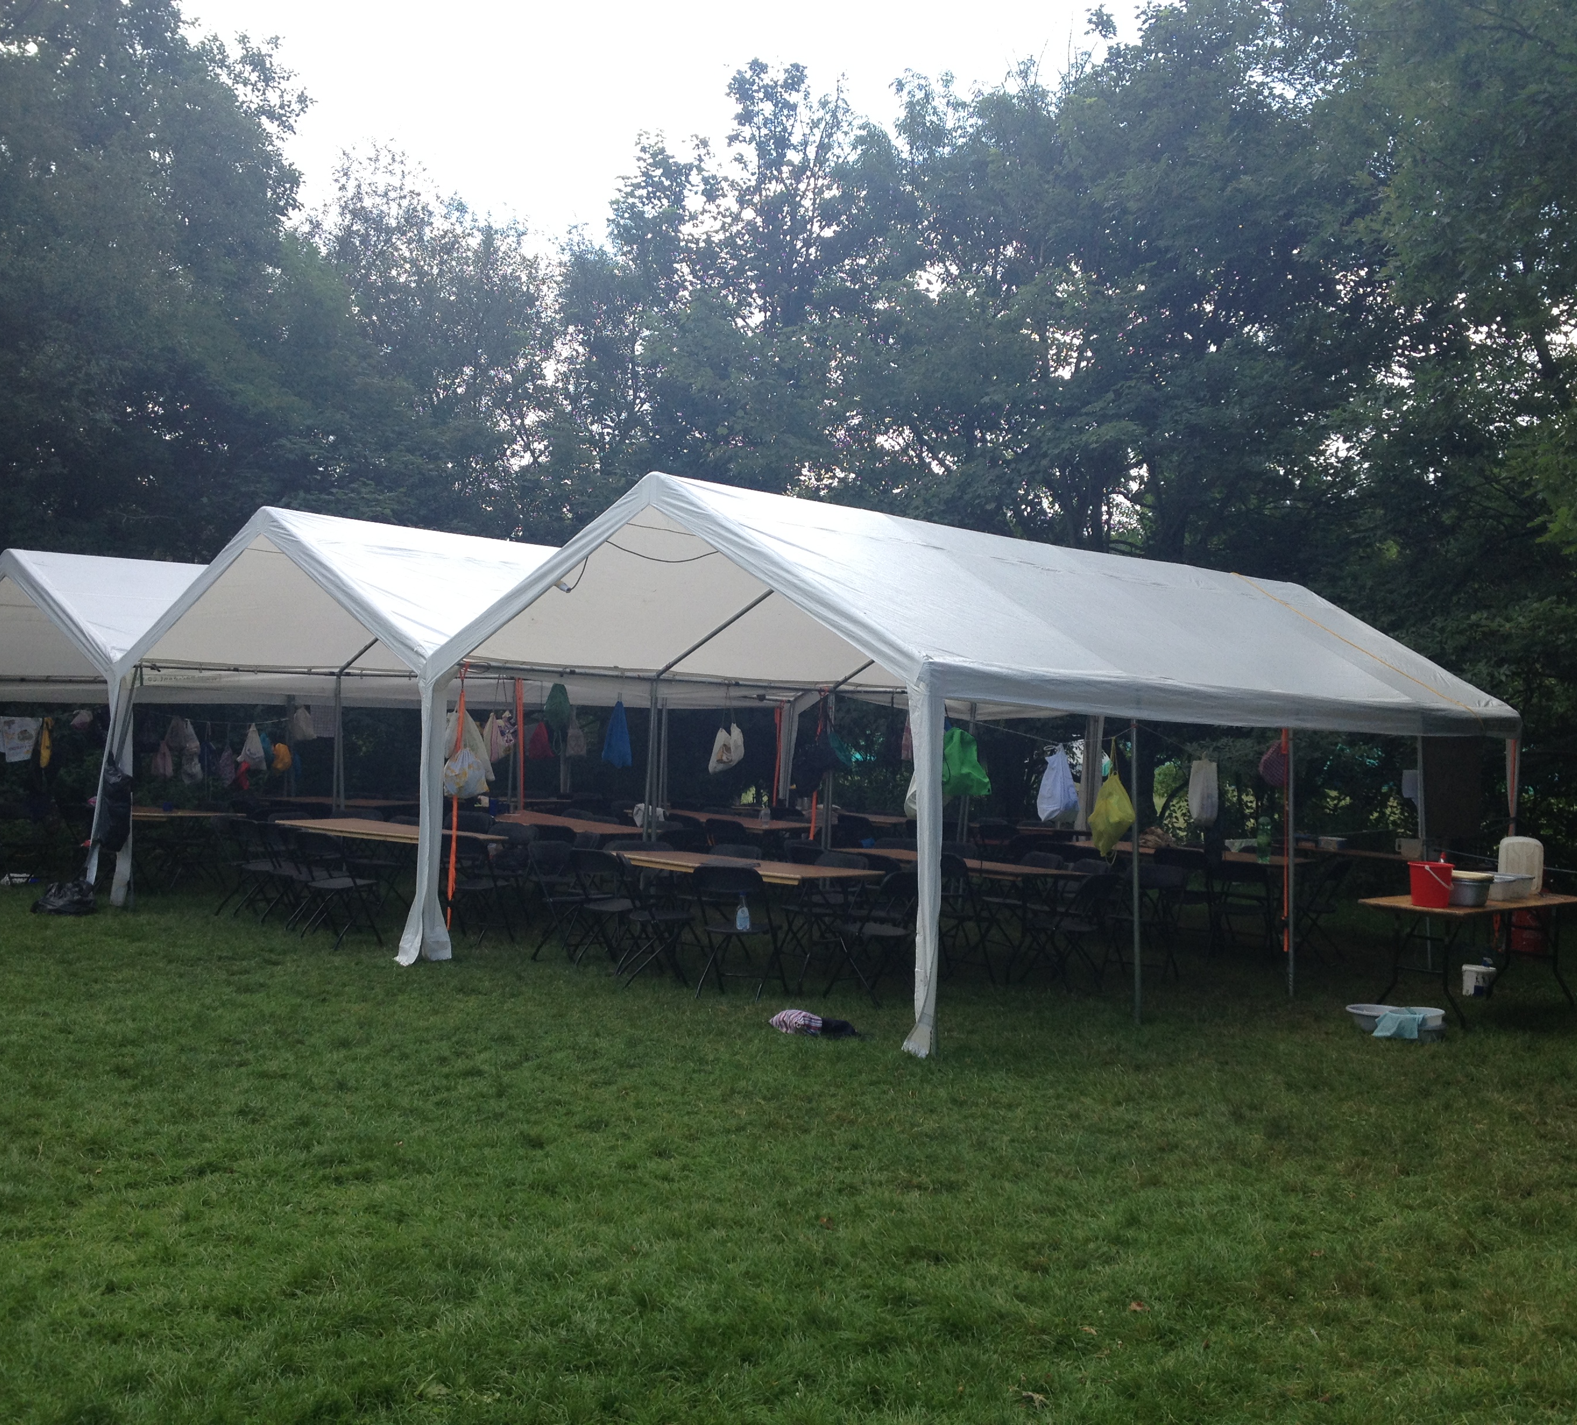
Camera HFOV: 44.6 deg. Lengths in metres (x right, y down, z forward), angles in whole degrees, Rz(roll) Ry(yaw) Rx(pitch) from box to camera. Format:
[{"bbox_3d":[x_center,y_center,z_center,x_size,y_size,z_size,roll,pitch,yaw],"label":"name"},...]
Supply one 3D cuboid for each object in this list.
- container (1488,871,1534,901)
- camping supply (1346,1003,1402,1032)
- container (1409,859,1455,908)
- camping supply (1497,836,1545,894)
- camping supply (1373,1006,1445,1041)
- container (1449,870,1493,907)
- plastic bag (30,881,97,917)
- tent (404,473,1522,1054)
[{"bbox_3d":[4.822,1.172,12.852,0.300,0.140,0.360,3,-3,-44],"label":"container"},{"bbox_3d":[3.491,1.822,11.452,0.340,0.140,0.340,1,-2,0],"label":"camping supply"},{"bbox_3d":[3.999,1.069,11.954,0.290,0.275,0.290,0,-2,37],"label":"container"},{"bbox_3d":[5.018,1.035,13.156,0.290,0.400,0.220,0,-2,20],"label":"camping supply"},{"bbox_3d":[3.633,1.813,11.153,0.380,0.165,0.360,1,-2,0],"label":"camping supply"},{"bbox_3d":[4.316,1.118,12.153,0.300,0.205,0.300,1,-2,0],"label":"container"},{"bbox_3d":[-5.686,1.422,15.104,0.500,0.260,0.420,2,-2,-20],"label":"plastic bag"},{"bbox_3d":[1.849,0.272,14.185,4.150,3.100,8.050,-1,-2,41],"label":"tent"}]

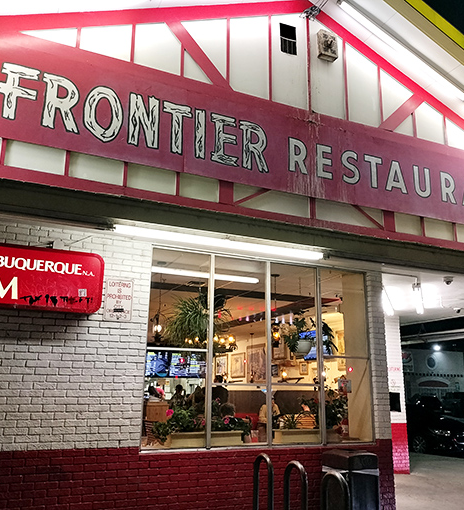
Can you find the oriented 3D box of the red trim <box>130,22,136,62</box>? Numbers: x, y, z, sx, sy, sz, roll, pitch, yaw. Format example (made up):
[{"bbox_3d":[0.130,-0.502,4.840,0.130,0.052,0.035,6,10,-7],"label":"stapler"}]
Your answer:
[{"bbox_3d":[-1.088,-2.346,5.846,0.045,0.480,0.030,7,-16,-24],"label":"red trim"}]

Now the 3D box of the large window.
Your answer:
[{"bbox_3d":[0.492,1.253,6.982,3.325,2.421,0.120,7,-16,-24],"label":"large window"}]

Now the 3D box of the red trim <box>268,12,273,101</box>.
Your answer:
[{"bbox_3d":[0.486,-2.487,6.641,0.045,1.240,0.030,7,-16,-24],"label":"red trim"}]

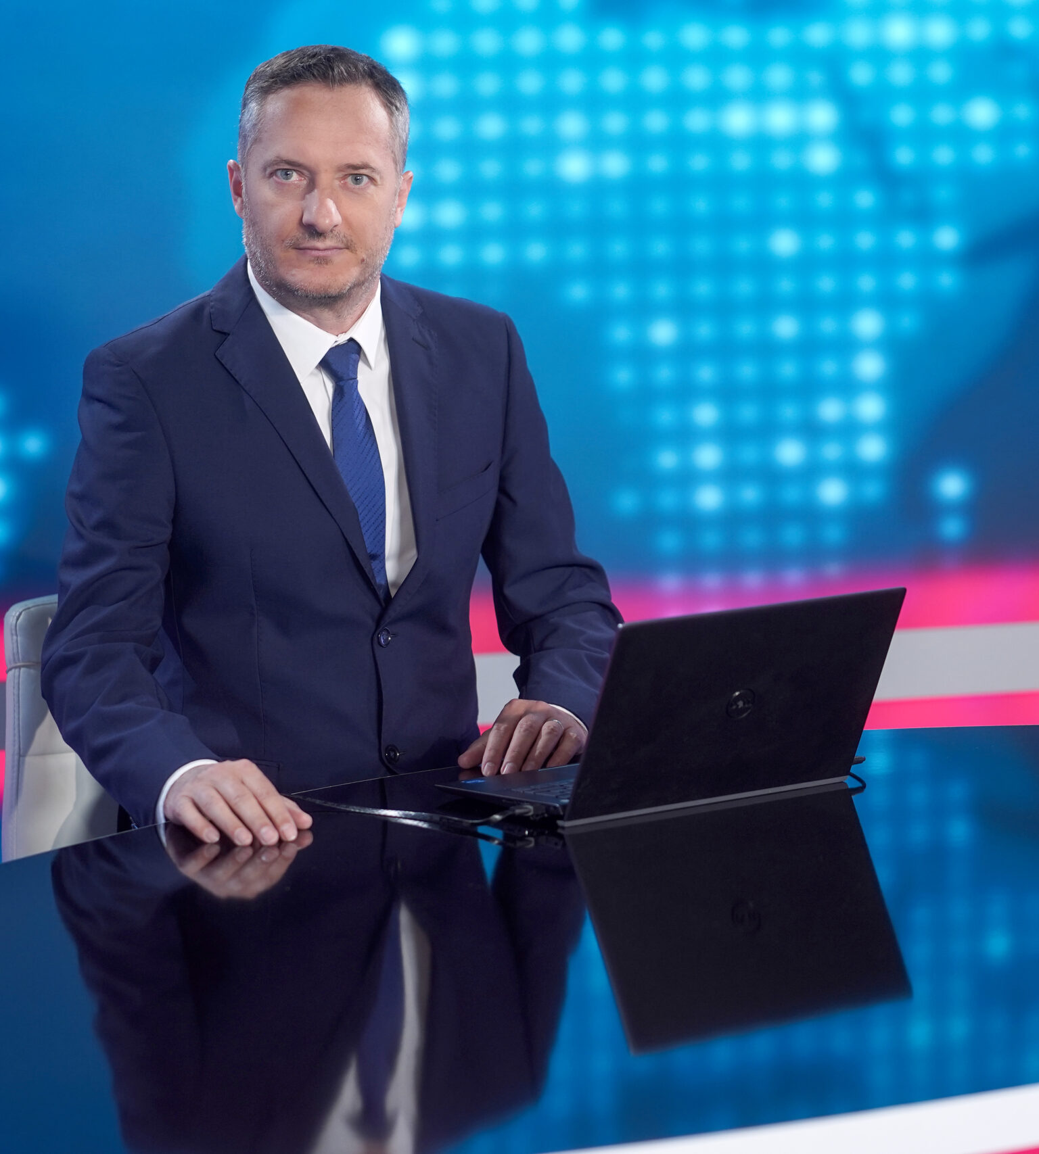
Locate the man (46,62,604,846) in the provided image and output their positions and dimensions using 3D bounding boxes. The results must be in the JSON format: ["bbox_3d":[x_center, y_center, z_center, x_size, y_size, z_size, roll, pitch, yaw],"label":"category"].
[{"bbox_3d":[-0.130,0.189,3.237,0.620,1.400,0.640,-6,7,-32],"label":"man"}]

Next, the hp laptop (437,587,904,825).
[{"bbox_3d":[0.132,0.103,2.980,0.310,0.183,0.290,-6,8,-33],"label":"hp laptop"}]

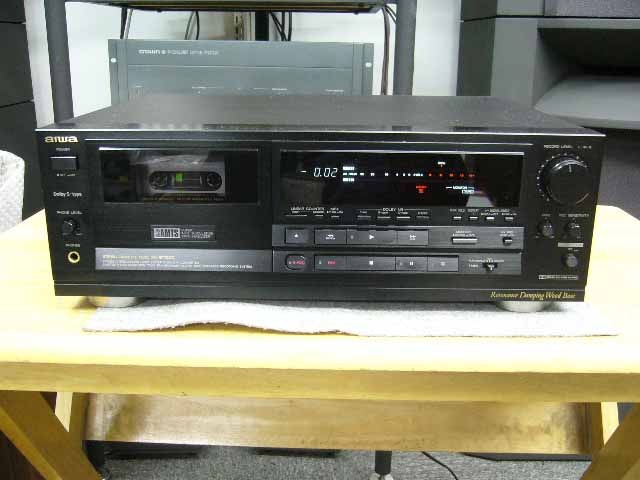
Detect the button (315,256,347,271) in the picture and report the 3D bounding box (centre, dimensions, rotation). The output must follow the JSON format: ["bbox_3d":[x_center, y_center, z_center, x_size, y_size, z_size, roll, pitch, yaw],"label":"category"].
[{"bbox_3d":[0.009,0.019,0.517,0.025,0.012,0.006,1,17,0],"label":"button"}]

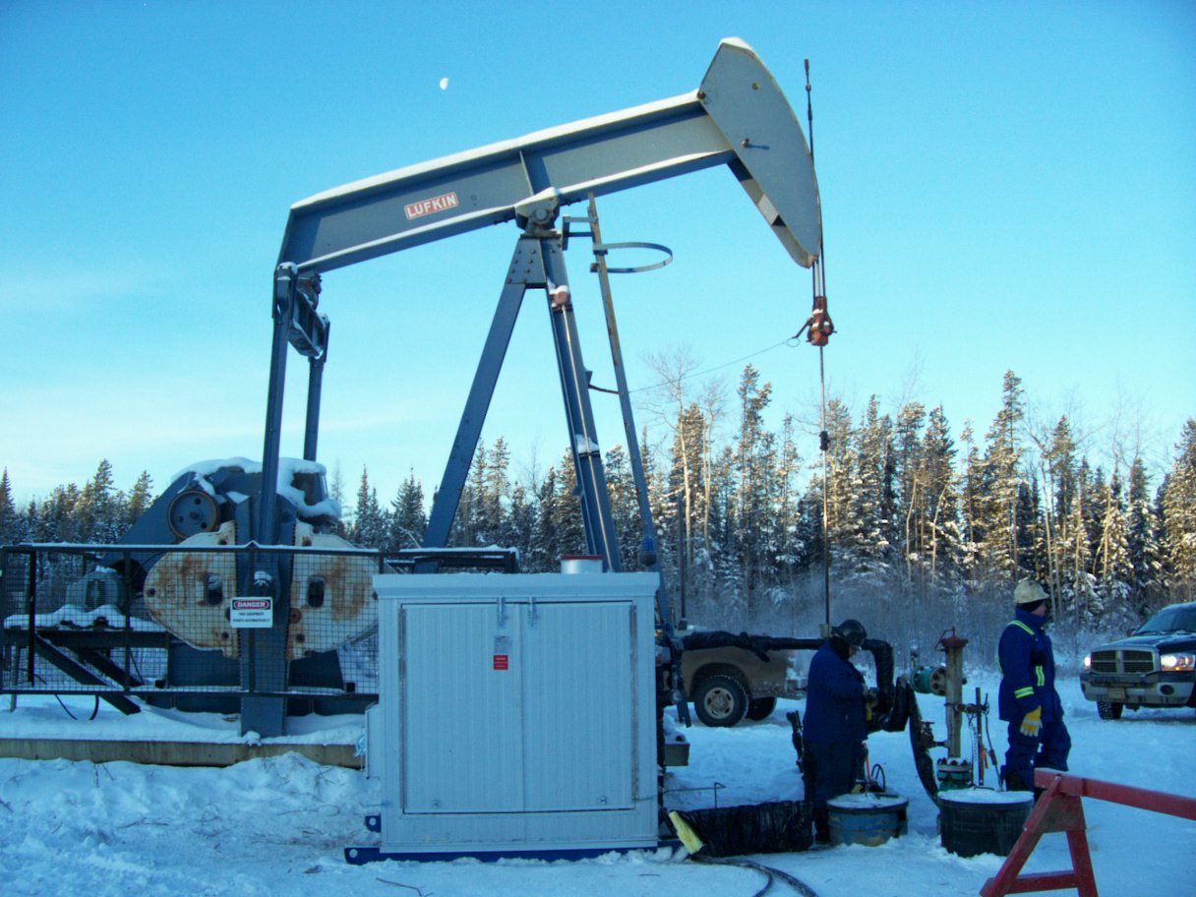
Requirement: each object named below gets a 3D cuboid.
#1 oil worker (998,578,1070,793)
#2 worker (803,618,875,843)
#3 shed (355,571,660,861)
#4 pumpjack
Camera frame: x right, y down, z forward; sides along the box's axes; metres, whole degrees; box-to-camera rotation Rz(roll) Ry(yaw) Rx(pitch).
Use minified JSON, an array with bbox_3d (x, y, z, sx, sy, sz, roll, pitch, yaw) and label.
[{"bbox_3d":[3.426,1.934,9.247,0.500,1.800,0.580,-4,-7,30],"label":"oil worker"},{"bbox_3d":[1.885,2.199,9.169,0.560,1.700,0.580,-1,-6,7],"label":"worker"},{"bbox_3d":[-0.603,1.894,8.801,2.050,1.930,1.500,0,-6,-2],"label":"shed"},{"bbox_3d":[-1.255,-0.814,12.152,7.230,7.140,2.400,0,-6,-2],"label":"pumpjack"}]

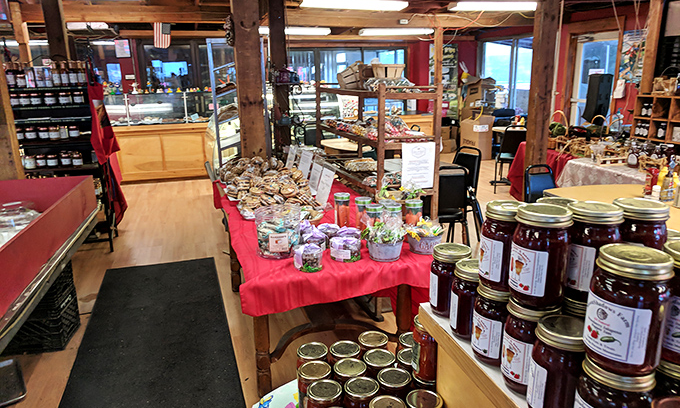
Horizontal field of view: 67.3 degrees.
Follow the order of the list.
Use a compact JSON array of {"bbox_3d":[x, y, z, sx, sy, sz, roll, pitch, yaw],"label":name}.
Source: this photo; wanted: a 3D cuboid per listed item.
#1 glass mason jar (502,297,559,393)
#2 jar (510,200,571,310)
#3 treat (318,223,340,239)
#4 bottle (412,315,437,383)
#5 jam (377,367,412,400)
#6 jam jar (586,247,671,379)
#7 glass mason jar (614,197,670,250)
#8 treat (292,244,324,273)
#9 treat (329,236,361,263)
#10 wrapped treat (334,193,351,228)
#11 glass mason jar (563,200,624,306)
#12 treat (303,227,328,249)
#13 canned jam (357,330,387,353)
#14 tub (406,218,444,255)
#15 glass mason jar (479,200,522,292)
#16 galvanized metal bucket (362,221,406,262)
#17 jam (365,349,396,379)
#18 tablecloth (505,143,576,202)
[{"bbox_3d":[0.292,0.206,0.783,0.080,0.135,0.080,-1,16,0],"label":"glass mason jar"},{"bbox_3d":[0.293,0.075,0.747,0.080,0.135,0.080,-1,16,0],"label":"jar"},{"bbox_3d":[-0.056,0.165,2.648,0.120,0.085,0.120,-1,16,-1],"label":"treat"},{"bbox_3d":[0.190,0.302,1.067,0.078,0.130,0.078,-1,16,0],"label":"bottle"},{"bbox_3d":[0.120,0.441,1.130,0.078,0.130,0.078,-1,16,0],"label":"jam"},{"bbox_3d":[0.319,0.116,0.568,0.079,0.128,0.079,-8,17,-30],"label":"jam jar"},{"bbox_3d":[0.450,0.063,0.778,0.079,0.128,0.079,0,14,-3],"label":"glass mason jar"},{"bbox_3d":[-0.160,0.270,2.568,0.140,0.100,0.140,-2,16,-4],"label":"treat"},{"bbox_3d":[0.030,0.232,2.691,0.152,0.100,0.152,-1,16,1],"label":"treat"},{"bbox_3d":[0.013,0.044,3.130,0.095,0.225,0.095,-1,16,0],"label":"wrapped treat"},{"bbox_3d":[0.371,0.068,0.758,0.079,0.128,0.079,-2,15,-11],"label":"glass mason jar"},{"bbox_3d":[-0.126,0.180,2.595,0.120,0.085,0.120,-1,16,-3],"label":"treat"},{"bbox_3d":[0.083,0.389,1.249,0.078,0.130,0.078,0,16,4],"label":"canned jam"},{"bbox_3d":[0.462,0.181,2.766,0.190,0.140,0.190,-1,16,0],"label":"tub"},{"bbox_3d":[0.255,0.063,0.772,0.079,0.128,0.079,-3,15,-12],"label":"glass mason jar"},{"bbox_3d":[0.186,0.152,2.085,0.165,0.150,0.150,0,14,0],"label":"galvanized metal bucket"},{"bbox_3d":[0.091,0.411,1.170,0.078,0.130,0.078,0,16,4],"label":"jam"},{"bbox_3d":[2.381,-0.200,5.262,0.750,0.750,1.250,-1,14,-6],"label":"tablecloth"}]

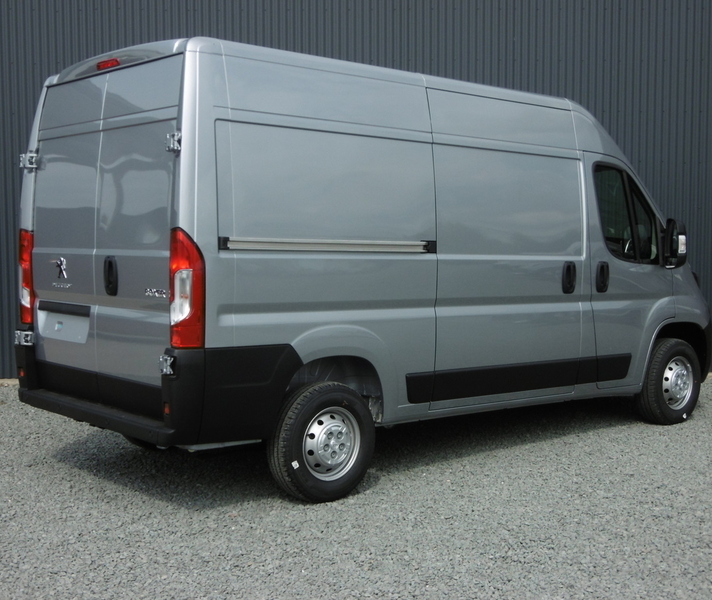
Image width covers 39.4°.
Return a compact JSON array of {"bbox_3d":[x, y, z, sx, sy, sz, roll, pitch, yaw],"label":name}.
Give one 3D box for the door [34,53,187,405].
[{"bbox_3d":[-1.438,-0.378,5.606,0.150,1.815,1.680,-2,4,-40],"label":"door"}]

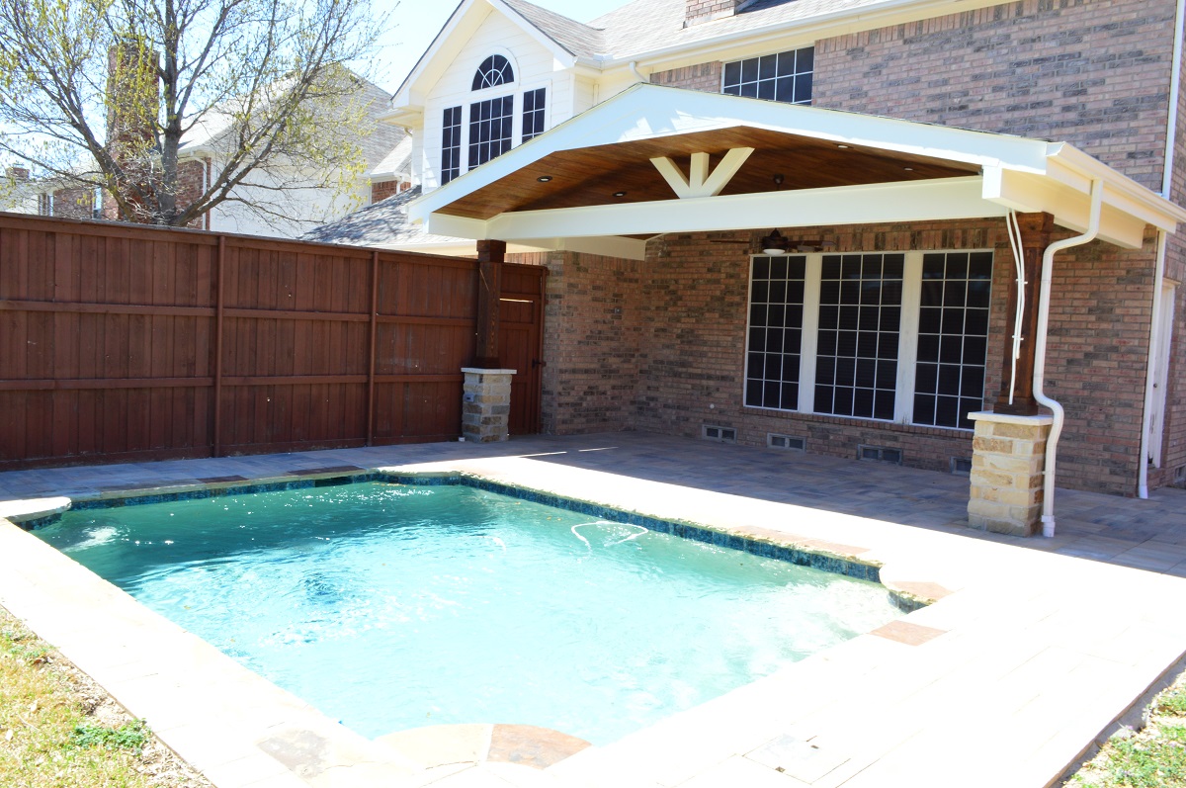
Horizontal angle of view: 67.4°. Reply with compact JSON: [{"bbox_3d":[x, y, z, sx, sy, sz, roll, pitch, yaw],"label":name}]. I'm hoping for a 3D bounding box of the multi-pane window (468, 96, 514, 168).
[{"bbox_3d":[-1.729,-4.289,15.142,1.094,1.420,0.100,6,5,40],"label":"multi-pane window"}]

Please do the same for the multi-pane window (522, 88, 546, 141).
[{"bbox_3d":[-0.954,-4.213,14.489,0.522,1.420,0.100,6,5,40],"label":"multi-pane window"}]

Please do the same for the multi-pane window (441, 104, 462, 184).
[{"bbox_3d":[-2.491,-4.365,15.785,0.516,1.420,0.100,6,5,40],"label":"multi-pane window"}]

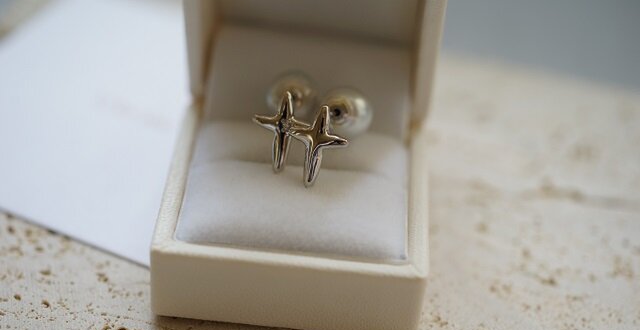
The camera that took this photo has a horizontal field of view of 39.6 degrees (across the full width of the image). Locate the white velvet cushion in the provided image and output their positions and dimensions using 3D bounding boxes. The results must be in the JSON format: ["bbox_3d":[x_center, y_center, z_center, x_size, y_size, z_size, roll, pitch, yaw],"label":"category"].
[{"bbox_3d":[-0.004,-0.001,0.201,0.048,0.018,0.059,5,45,1],"label":"white velvet cushion"}]

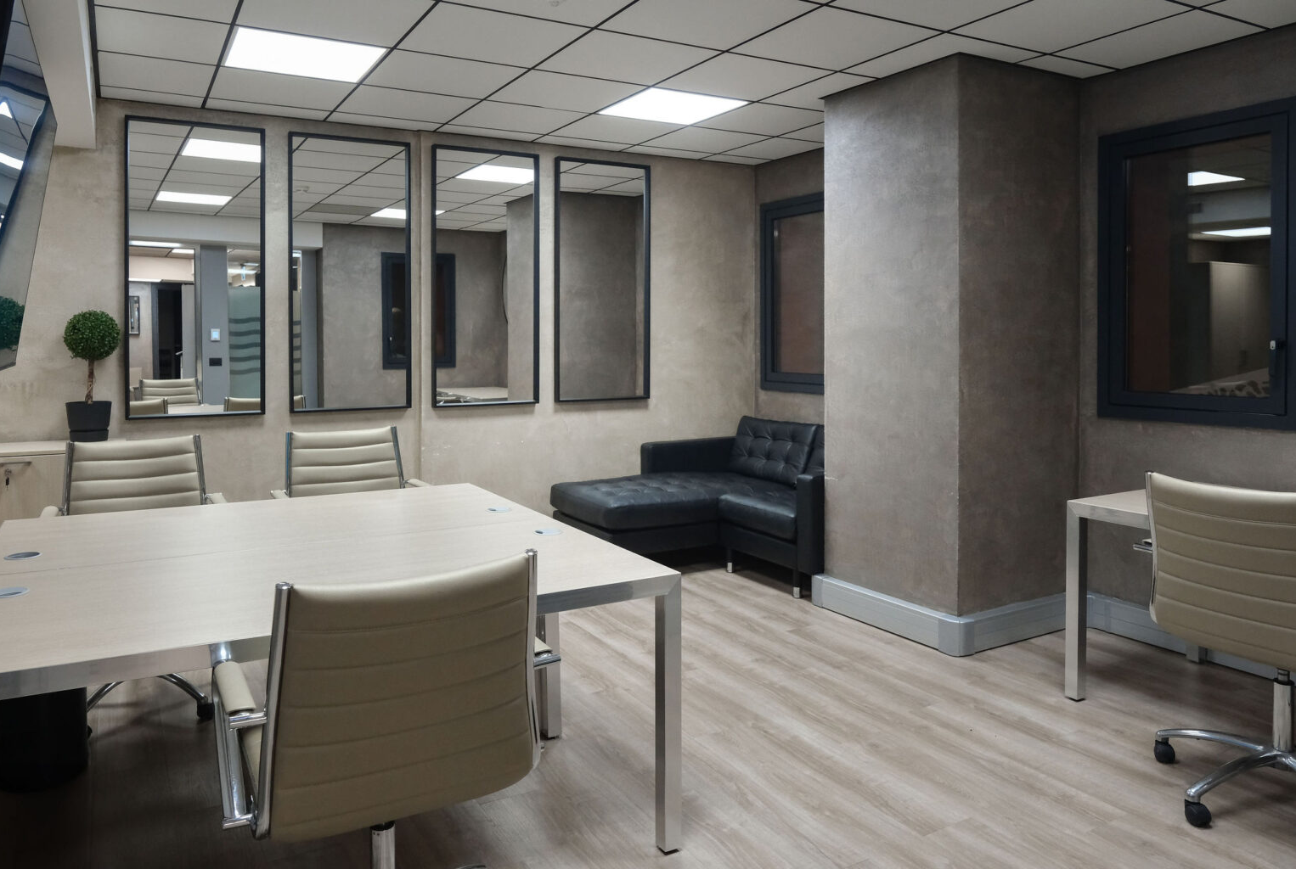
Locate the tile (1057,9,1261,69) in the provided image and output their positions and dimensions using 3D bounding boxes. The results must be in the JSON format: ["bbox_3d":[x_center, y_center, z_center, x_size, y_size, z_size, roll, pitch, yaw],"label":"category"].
[{"bbox_3d":[2.031,-1.584,3.495,0.465,0.020,0.600,-5,8,-30],"label":"tile"}]

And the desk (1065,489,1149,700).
[{"bbox_3d":[2.299,0.648,2.631,0.820,0.735,1.630,-4,7,-30],"label":"desk"}]

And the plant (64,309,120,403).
[{"bbox_3d":[-2.623,-0.370,4.100,0.235,0.435,0.235,-5,9,-29],"label":"plant"}]

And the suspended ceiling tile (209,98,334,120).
[{"bbox_3d":[-1.996,-1.724,4.580,0.610,0.030,0.232,-5,8,-30],"label":"suspended ceiling tile"}]

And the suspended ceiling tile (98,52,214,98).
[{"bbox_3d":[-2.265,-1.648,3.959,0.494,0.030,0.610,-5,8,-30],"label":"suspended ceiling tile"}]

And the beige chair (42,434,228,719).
[{"bbox_3d":[-1.775,0.500,3.070,0.600,0.940,0.610,-3,6,-31],"label":"beige chair"}]

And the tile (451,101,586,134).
[{"bbox_3d":[-0.694,-1.721,4.723,0.595,0.020,0.595,-5,9,-29],"label":"tile"}]

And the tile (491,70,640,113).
[{"bbox_3d":[-0.392,-1.655,4.200,0.595,0.020,0.595,-5,9,-29],"label":"tile"}]

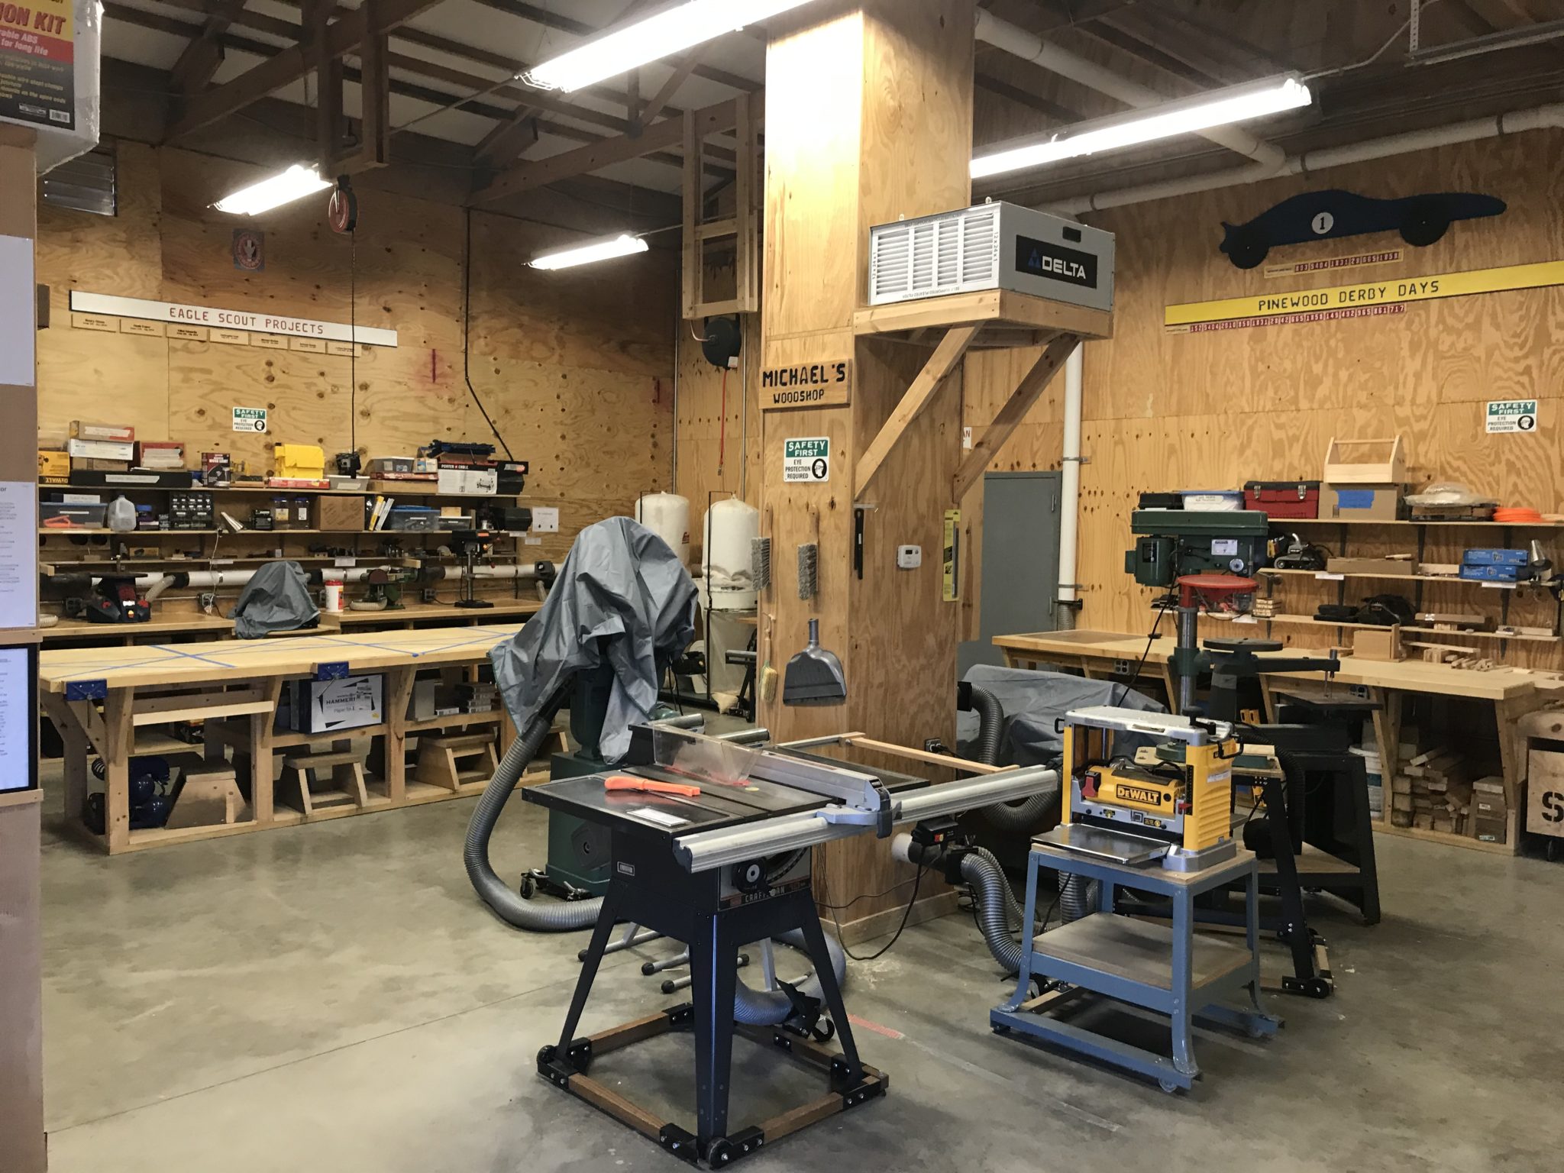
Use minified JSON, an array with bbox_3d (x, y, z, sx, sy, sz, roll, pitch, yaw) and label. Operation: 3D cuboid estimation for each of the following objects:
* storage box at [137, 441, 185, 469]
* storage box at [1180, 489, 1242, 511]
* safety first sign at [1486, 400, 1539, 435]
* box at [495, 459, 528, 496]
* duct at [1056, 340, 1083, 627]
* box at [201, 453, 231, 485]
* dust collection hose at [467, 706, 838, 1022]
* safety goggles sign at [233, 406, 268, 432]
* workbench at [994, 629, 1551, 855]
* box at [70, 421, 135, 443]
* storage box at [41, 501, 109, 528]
[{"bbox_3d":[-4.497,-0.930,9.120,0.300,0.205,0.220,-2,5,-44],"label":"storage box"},{"bbox_3d":[2.909,-0.544,8.410,0.290,0.168,0.440,-2,5,-44],"label":"storage box"},{"bbox_3d":[4.127,-0.959,7.152,0.010,0.178,0.254,-2,5,-44],"label":"safety first sign"},{"bbox_3d":[-2.421,-0.945,11.047,0.305,0.280,0.290,-2,5,-44],"label":"box"},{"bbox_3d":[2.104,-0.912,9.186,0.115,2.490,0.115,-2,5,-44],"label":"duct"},{"bbox_3d":[-4.186,-0.854,9.362,0.163,0.250,0.110,-2,5,-44],"label":"box"},{"bbox_3d":[-0.491,1.028,5.026,0.950,0.870,2.000,-2,5,-44],"label":"dust collection hose"},{"bbox_3d":[-4.100,-1.280,9.758,0.254,0.178,0.010,-2,5,-44],"label":"safety goggles sign"},{"bbox_3d":[2.897,0.877,7.933,0.950,0.910,3.200,-2,5,-44],"label":"workbench"},{"bbox_3d":[-4.721,-1.060,8.791,0.350,0.117,0.220,-2,5,-44],"label":"box"},{"bbox_3d":[-4.950,-0.487,8.776,0.420,0.175,0.290,-2,5,-44],"label":"storage box"}]

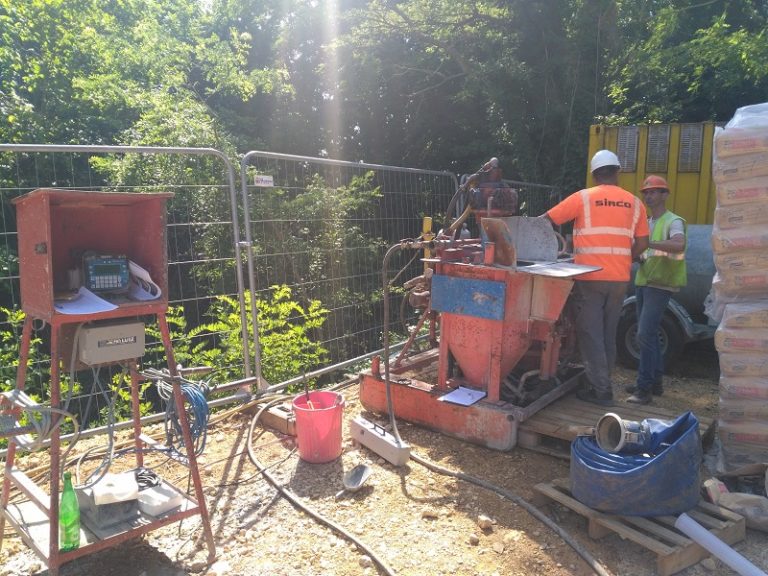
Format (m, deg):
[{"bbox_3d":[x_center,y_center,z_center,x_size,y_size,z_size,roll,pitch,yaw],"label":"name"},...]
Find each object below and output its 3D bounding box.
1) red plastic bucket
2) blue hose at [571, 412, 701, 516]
[{"bbox_3d":[-0.411,0.884,3.929,0.320,0.370,0.320,0,8,0],"label":"red plastic bucket"},{"bbox_3d":[1.300,0.855,3.211,0.640,0.360,0.640,-3,9,-21],"label":"blue hose"}]

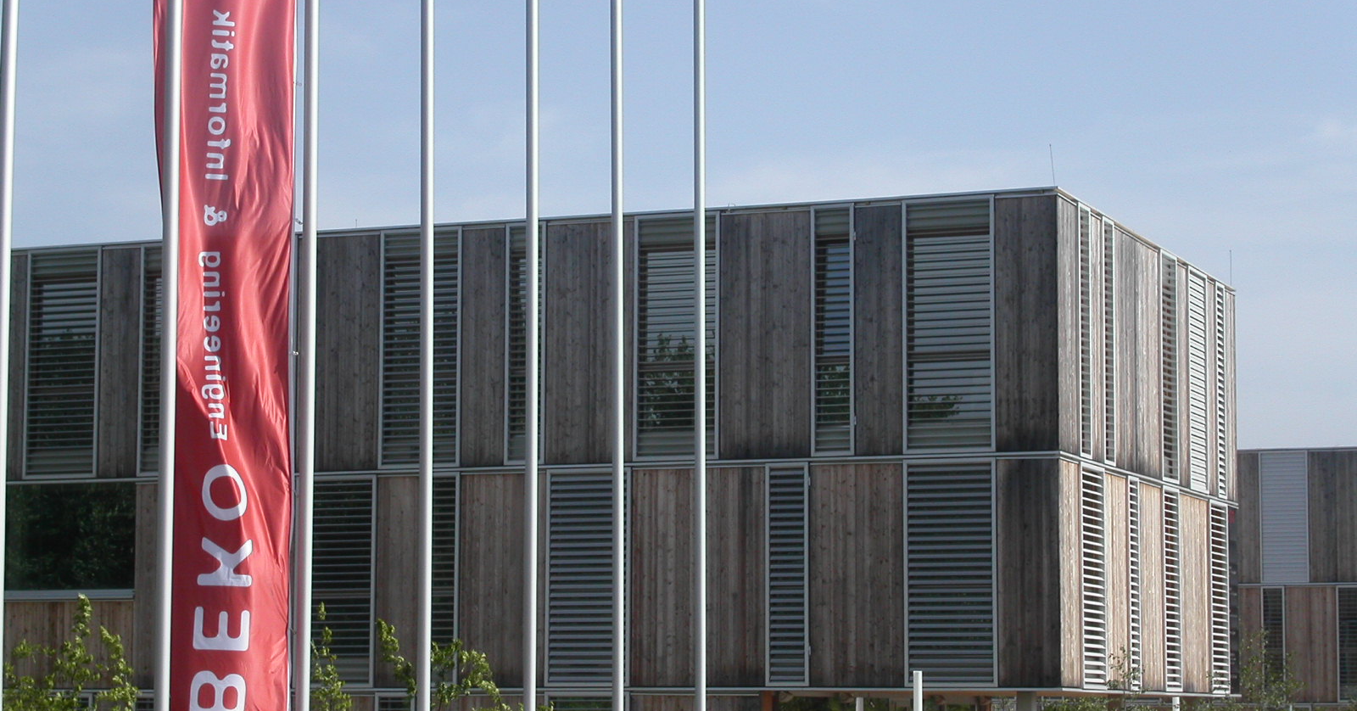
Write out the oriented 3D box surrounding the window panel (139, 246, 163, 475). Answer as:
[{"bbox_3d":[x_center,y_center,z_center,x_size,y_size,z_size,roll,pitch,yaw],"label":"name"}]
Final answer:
[{"bbox_3d":[-8.830,0.077,54.609,0.710,3.951,0.100,-2,-7,22],"label":"window panel"}]

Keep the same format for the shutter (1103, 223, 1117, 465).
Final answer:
[{"bbox_3d":[6.882,-0.204,51.574,0.100,3.962,0.724,-2,-7,22],"label":"shutter"}]

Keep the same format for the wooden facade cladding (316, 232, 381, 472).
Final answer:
[{"bbox_3d":[-5.820,-0.058,55.329,1.560,4.095,0.100,-2,-7,22],"label":"wooden facade cladding"}]

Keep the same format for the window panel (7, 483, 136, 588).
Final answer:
[{"bbox_3d":[-10.369,3.085,54.500,2.758,1.832,0.100,-2,-7,22],"label":"window panel"}]

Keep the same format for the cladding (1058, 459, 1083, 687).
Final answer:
[{"bbox_3d":[5.875,3.289,48.457,0.080,3.406,1.139,-2,-7,22],"label":"cladding"}]

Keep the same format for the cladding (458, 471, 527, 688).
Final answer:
[{"bbox_3d":[-2.926,3.752,53.722,1.595,3.552,0.100,-2,-7,22],"label":"cladding"}]

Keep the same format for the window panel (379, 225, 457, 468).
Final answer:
[{"bbox_3d":[-4.221,-0.127,52.750,1.484,3.941,0.100,-2,-7,22],"label":"window panel"}]

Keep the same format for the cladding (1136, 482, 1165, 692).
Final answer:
[{"bbox_3d":[8.153,4.013,55.634,0.100,3.553,1.673,-2,-7,22],"label":"cladding"}]

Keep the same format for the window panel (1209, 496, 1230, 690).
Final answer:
[{"bbox_3d":[9.742,4.394,58.019,0.100,3.427,1.442,-2,-7,22],"label":"window panel"}]

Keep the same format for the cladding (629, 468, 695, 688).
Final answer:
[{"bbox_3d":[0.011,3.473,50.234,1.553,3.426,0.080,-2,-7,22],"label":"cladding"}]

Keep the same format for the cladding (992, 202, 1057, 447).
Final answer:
[{"bbox_3d":[5.279,-0.477,48.554,0.978,3.884,0.080,-2,-7,22],"label":"cladding"}]

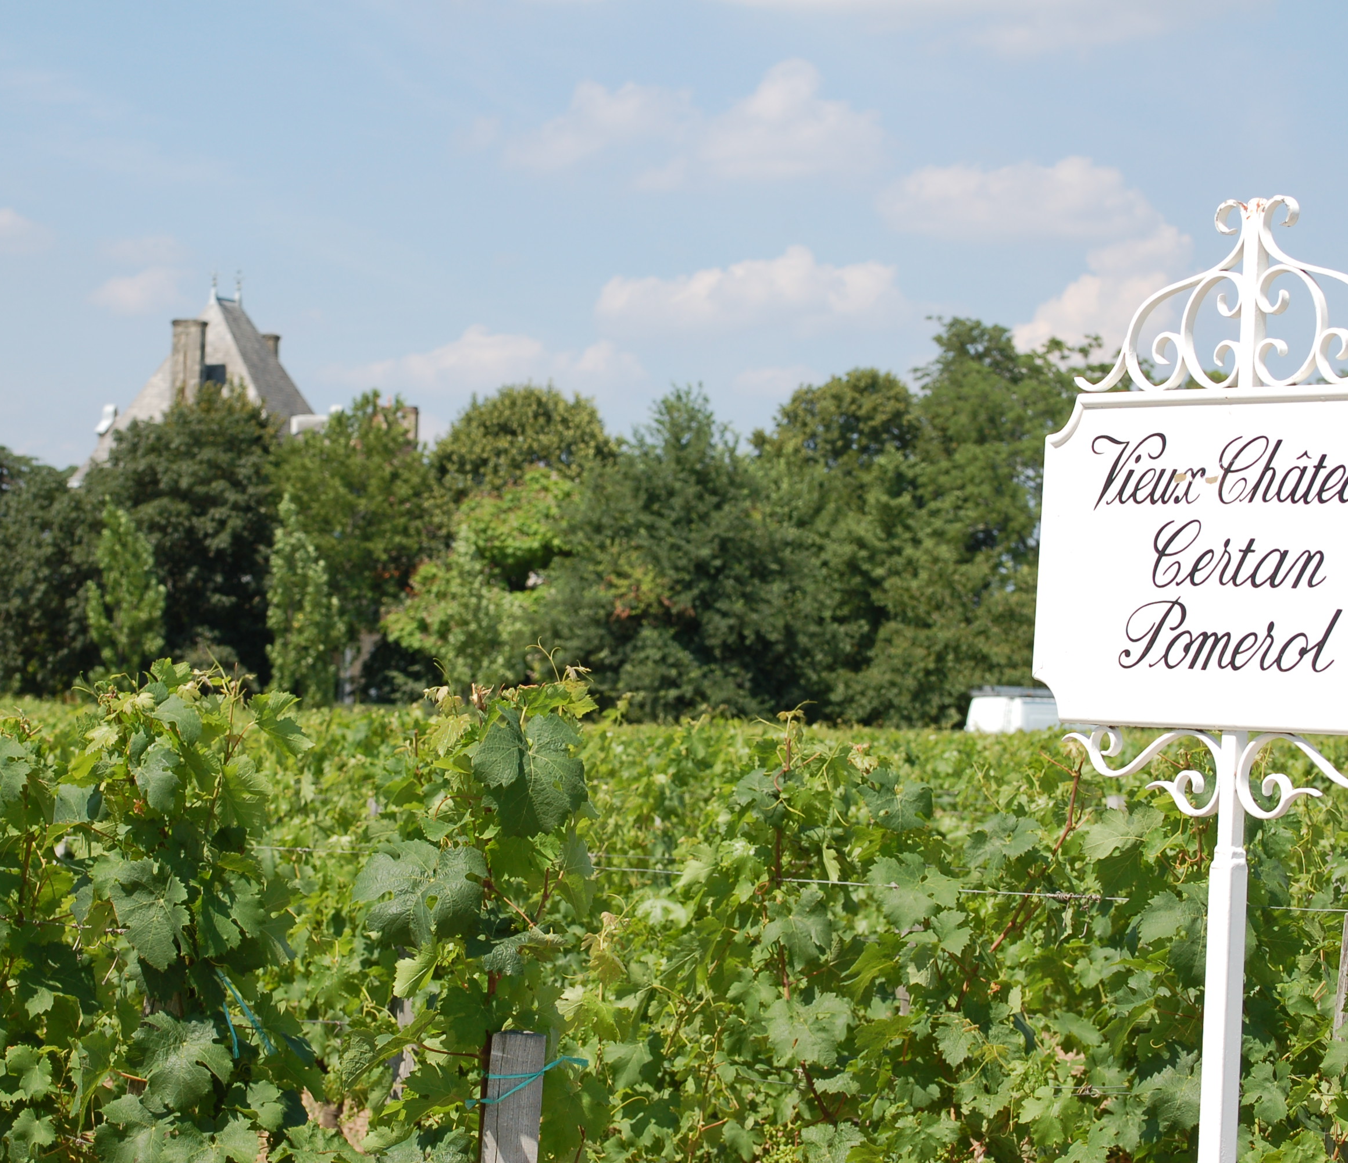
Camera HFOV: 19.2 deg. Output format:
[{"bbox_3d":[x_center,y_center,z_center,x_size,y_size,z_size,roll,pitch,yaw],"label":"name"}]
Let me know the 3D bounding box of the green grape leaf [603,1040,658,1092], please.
[{"bbox_3d":[-0.072,0.821,6.750,0.095,0.086,0.040,2,-2,-1],"label":"green grape leaf"}]

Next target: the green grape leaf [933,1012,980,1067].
[{"bbox_3d":[0.448,0.725,6.300,0.076,0.087,0.040,2,-2,4],"label":"green grape leaf"}]

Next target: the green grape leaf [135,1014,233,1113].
[{"bbox_3d":[-0.646,0.635,5.250,0.130,0.139,0.045,2,-22,1],"label":"green grape leaf"}]

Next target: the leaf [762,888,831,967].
[{"bbox_3d":[0.201,0.569,6.550,0.112,0.130,0.050,2,-2,2],"label":"leaf"}]

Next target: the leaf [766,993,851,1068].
[{"bbox_3d":[0.216,0.724,6.450,0.138,0.128,0.045,1,-20,10],"label":"leaf"}]

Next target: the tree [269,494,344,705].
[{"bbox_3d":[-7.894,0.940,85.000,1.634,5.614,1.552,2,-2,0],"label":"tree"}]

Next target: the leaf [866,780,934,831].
[{"bbox_3d":[0.365,0.363,6.450,0.104,0.084,0.045,2,-2,3],"label":"leaf"}]

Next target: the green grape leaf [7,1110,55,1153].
[{"bbox_3d":[-0.865,0.739,5.350,0.064,0.062,0.035,2,-17,-2],"label":"green grape leaf"}]

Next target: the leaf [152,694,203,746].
[{"bbox_3d":[-0.660,0.185,5.300,0.068,0.072,0.035,2,-24,-8],"label":"leaf"}]

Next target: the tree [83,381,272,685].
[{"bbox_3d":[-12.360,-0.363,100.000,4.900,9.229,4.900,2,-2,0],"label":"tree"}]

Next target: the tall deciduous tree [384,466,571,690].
[{"bbox_3d":[-4.320,0.690,88.000,4.139,6.454,3.932,2,-2,0],"label":"tall deciduous tree"}]

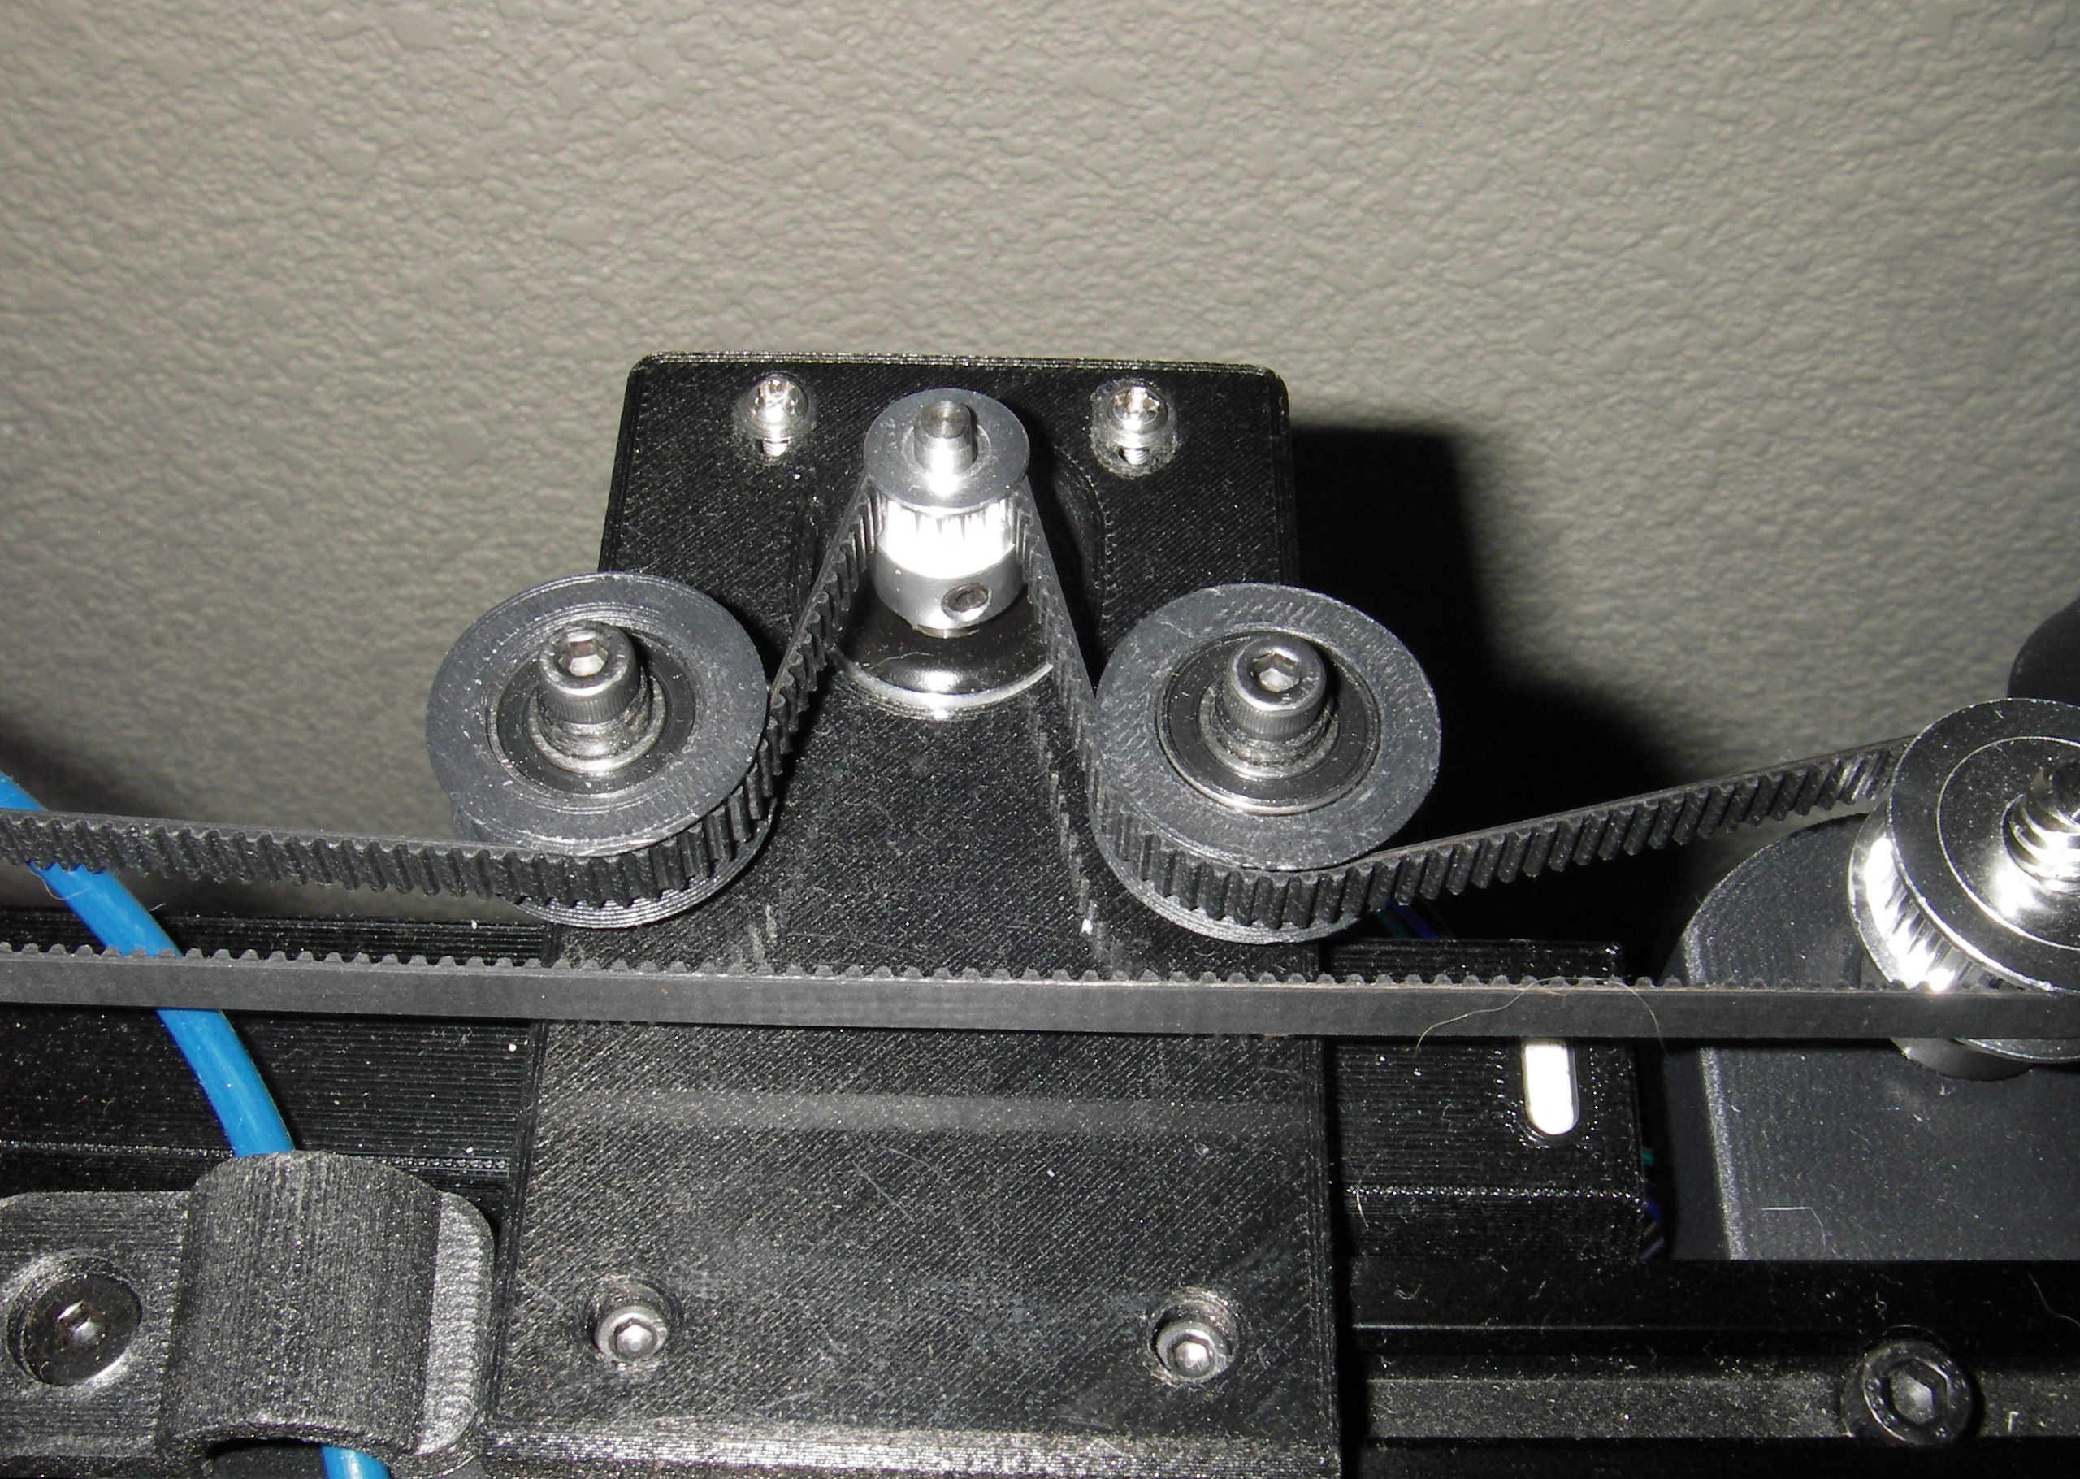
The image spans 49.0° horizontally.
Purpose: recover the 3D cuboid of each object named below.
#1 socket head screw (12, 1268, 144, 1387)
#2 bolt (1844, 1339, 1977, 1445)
[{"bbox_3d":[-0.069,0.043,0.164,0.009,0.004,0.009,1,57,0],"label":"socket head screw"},{"bbox_3d":[0.064,0.049,0.169,0.009,0.005,0.009,1,57,0],"label":"bolt"}]

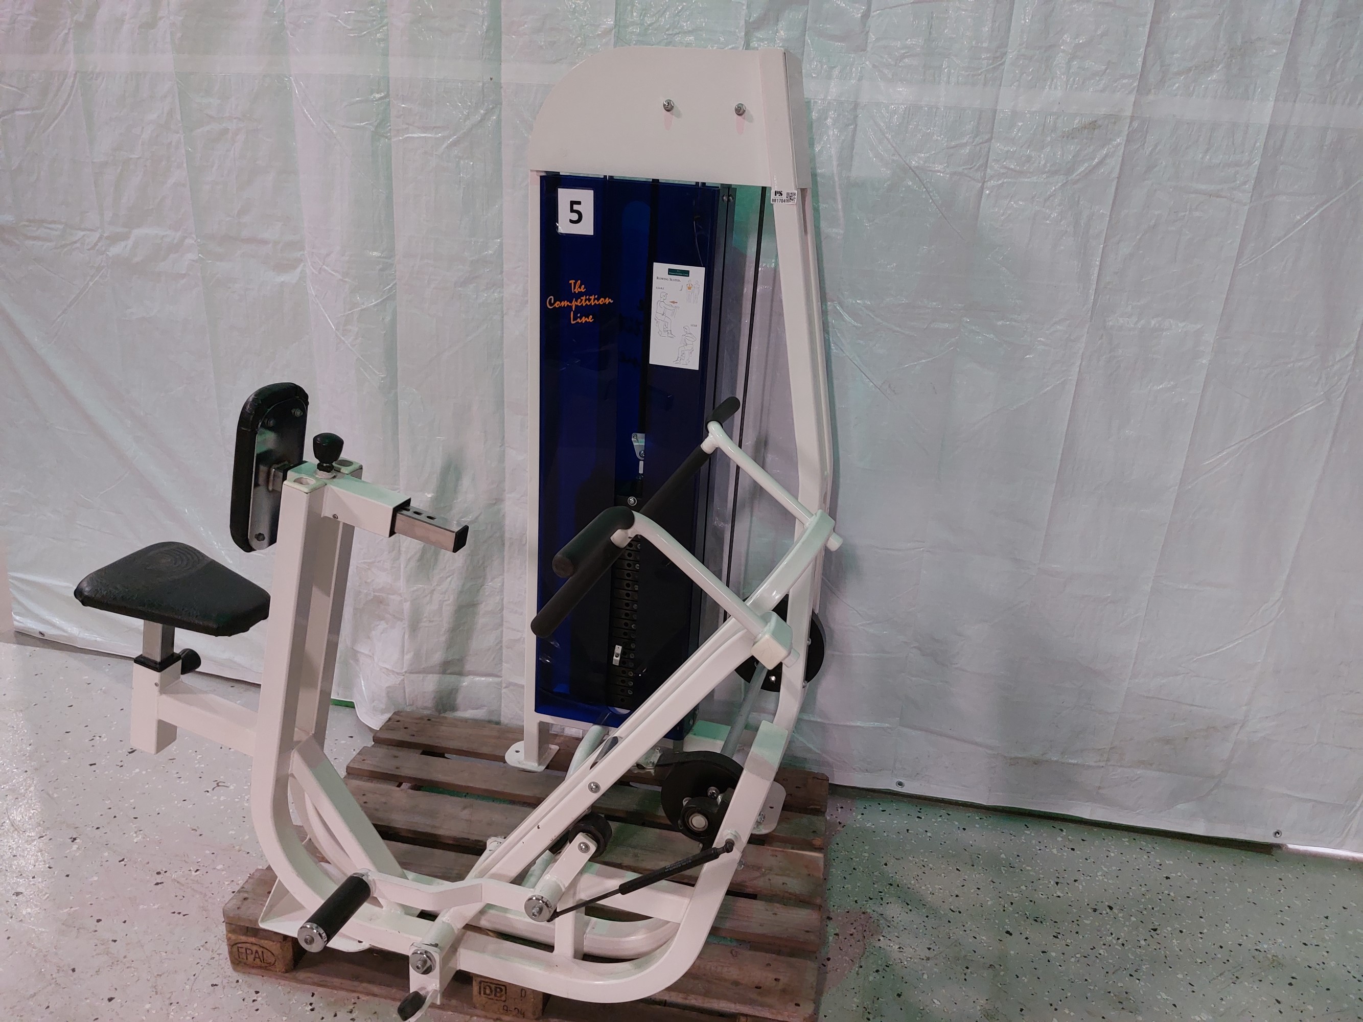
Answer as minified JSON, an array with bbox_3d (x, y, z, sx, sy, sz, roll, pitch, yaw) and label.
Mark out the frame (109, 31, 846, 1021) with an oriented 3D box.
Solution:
[{"bbox_3d":[-0.404,-0.013,1.799,1.360,1.700,1.030,8,20,13],"label":"frame"}]

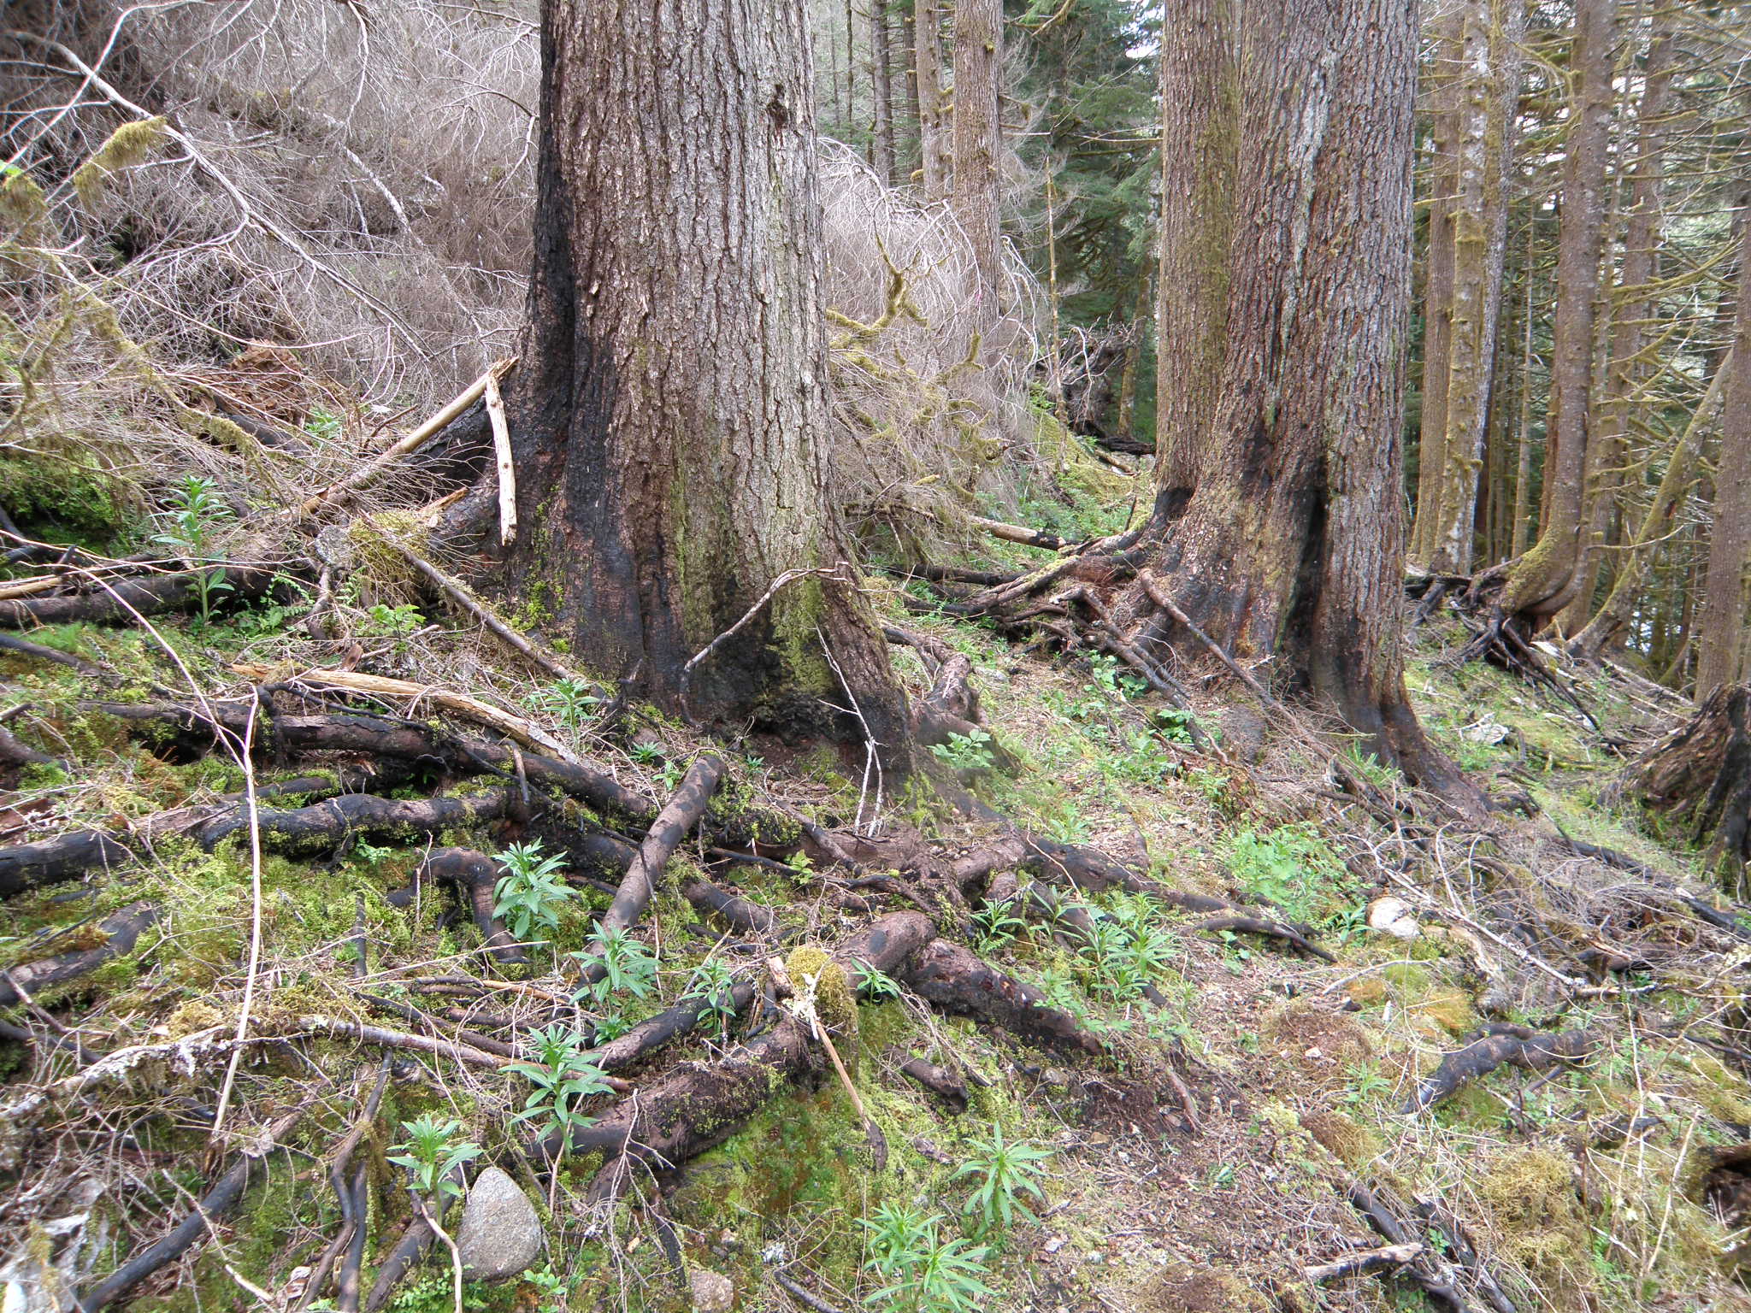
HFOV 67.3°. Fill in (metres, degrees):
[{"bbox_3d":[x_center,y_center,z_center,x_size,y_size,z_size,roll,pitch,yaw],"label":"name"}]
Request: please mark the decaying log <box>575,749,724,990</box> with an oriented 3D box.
[{"bbox_3d":[-0.511,0.482,3.140,0.085,0.085,0.837,2,28,12],"label":"decaying log"}]

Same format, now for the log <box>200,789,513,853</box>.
[{"bbox_3d":[-1.216,0.384,3.125,0.684,0.120,0.120,-2,11,-21],"label":"log"}]

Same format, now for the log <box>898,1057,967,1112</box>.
[{"bbox_3d":[0.110,0.820,2.540,0.148,0.050,0.050,23,22,33],"label":"log"}]

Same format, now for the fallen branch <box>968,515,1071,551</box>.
[{"bbox_3d":[0.815,-0.718,7.525,0.644,0.100,0.100,17,19,33],"label":"fallen branch"}]

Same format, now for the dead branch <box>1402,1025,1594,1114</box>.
[{"bbox_3d":[1.409,0.921,2.960,0.598,0.100,0.110,-4,12,-28],"label":"dead branch"}]

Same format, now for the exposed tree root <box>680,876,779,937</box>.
[{"bbox_3d":[-0.339,0.577,3.025,0.265,0.075,0.080,18,18,25],"label":"exposed tree root"}]

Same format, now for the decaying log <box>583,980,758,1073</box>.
[{"bbox_3d":[-0.383,0.720,2.585,0.080,0.075,0.433,9,11,39],"label":"decaying log"}]

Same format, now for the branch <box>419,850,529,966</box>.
[{"bbox_3d":[-0.842,0.519,2.750,0.220,0.190,0.190,0,11,0],"label":"branch"}]

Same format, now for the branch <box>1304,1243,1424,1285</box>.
[{"bbox_3d":[0.857,1.058,2.300,0.276,0.035,0.040,3,9,-26],"label":"branch"}]

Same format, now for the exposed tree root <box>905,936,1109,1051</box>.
[{"bbox_3d":[0.271,0.726,2.800,0.412,0.105,0.110,19,17,17],"label":"exposed tree root"}]

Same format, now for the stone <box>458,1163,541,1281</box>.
[{"bbox_3d":[-0.557,0.841,1.950,0.125,0.150,0.110,0,11,0],"label":"stone"}]

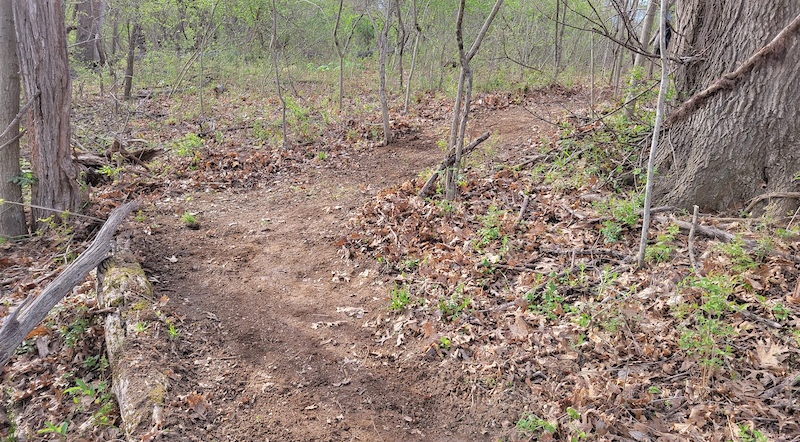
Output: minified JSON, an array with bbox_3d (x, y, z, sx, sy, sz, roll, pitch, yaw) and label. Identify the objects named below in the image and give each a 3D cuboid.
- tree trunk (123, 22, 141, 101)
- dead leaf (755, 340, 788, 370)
[{"bbox_3d":[-4.900,-2.914,10.975,0.140,1.480,0.140,8,11,-22],"label":"tree trunk"},{"bbox_3d":[1.824,0.655,2.950,0.160,0.085,0.140,3,11,17],"label":"dead leaf"}]

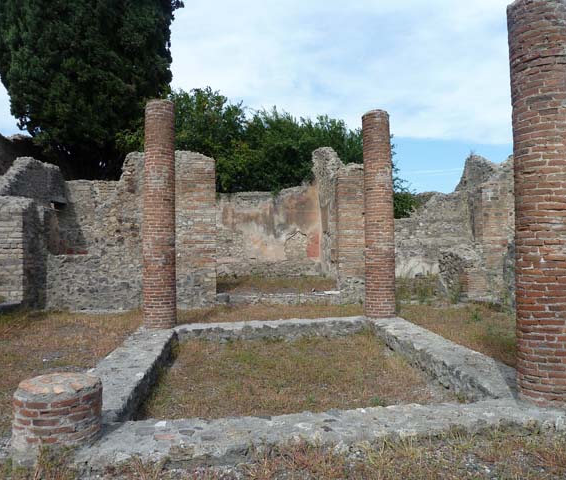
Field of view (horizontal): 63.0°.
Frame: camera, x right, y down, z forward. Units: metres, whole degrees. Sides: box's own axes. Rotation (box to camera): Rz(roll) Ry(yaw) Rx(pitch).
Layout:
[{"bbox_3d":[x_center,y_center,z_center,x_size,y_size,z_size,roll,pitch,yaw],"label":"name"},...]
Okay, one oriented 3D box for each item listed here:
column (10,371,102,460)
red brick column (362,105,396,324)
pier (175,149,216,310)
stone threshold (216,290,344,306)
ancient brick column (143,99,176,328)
[{"bbox_3d":[-1.536,1.190,3.168,0.545,0.404,0.545,-1,-1,-7],"label":"column"},{"bbox_3d":[1.684,-0.446,8.195,0.515,3.570,0.515,-1,-1,-7],"label":"red brick column"},{"bbox_3d":[-1.984,-0.204,10.556,0.955,3.498,0.500,-1,-1,-7],"label":"pier"},{"bbox_3d":[-0.091,1.384,10.742,2.889,0.240,0.500,-1,-1,-7],"label":"stone threshold"},{"bbox_3d":[-2.077,-0.434,7.735,0.515,3.727,0.515,-1,-1,-7],"label":"ancient brick column"}]

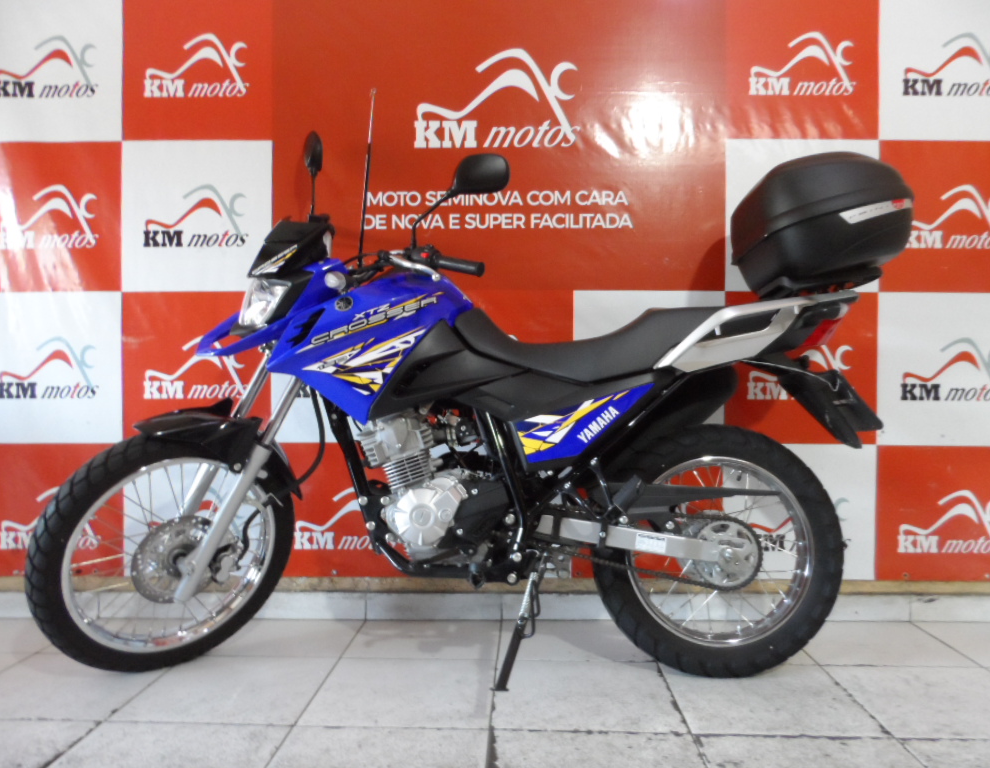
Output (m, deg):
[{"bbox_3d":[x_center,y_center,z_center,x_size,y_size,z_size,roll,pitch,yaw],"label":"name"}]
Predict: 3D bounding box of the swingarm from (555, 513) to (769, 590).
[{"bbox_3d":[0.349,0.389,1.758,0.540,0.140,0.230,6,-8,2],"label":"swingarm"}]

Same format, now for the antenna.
[{"bbox_3d":[-0.327,-0.529,1.804,0.012,0.430,0.012,-4,16,-43],"label":"antenna"}]

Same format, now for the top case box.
[{"bbox_3d":[0.821,-0.394,1.890,0.395,0.315,0.425,-11,-9,-1],"label":"top case box"}]

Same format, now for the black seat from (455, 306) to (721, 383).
[{"bbox_3d":[0.235,-0.088,1.847,0.680,0.190,0.265,0,-9,1],"label":"black seat"}]

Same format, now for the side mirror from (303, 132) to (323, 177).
[{"bbox_3d":[-0.542,-0.690,2.120,0.050,0.110,0.145,1,6,-26],"label":"side mirror"}]

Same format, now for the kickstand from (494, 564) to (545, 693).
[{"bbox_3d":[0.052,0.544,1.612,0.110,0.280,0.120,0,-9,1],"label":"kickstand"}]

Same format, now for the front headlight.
[{"bbox_3d":[-0.578,-0.198,1.770,0.090,0.120,0.165,-3,15,-43],"label":"front headlight"}]

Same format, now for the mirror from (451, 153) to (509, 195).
[{"bbox_3d":[-0.031,-0.484,1.635,0.145,0.095,0.050,7,6,30],"label":"mirror"}]

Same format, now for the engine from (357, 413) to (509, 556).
[{"bbox_3d":[-0.150,0.251,1.816,0.375,0.375,0.300,0,-9,1],"label":"engine"}]

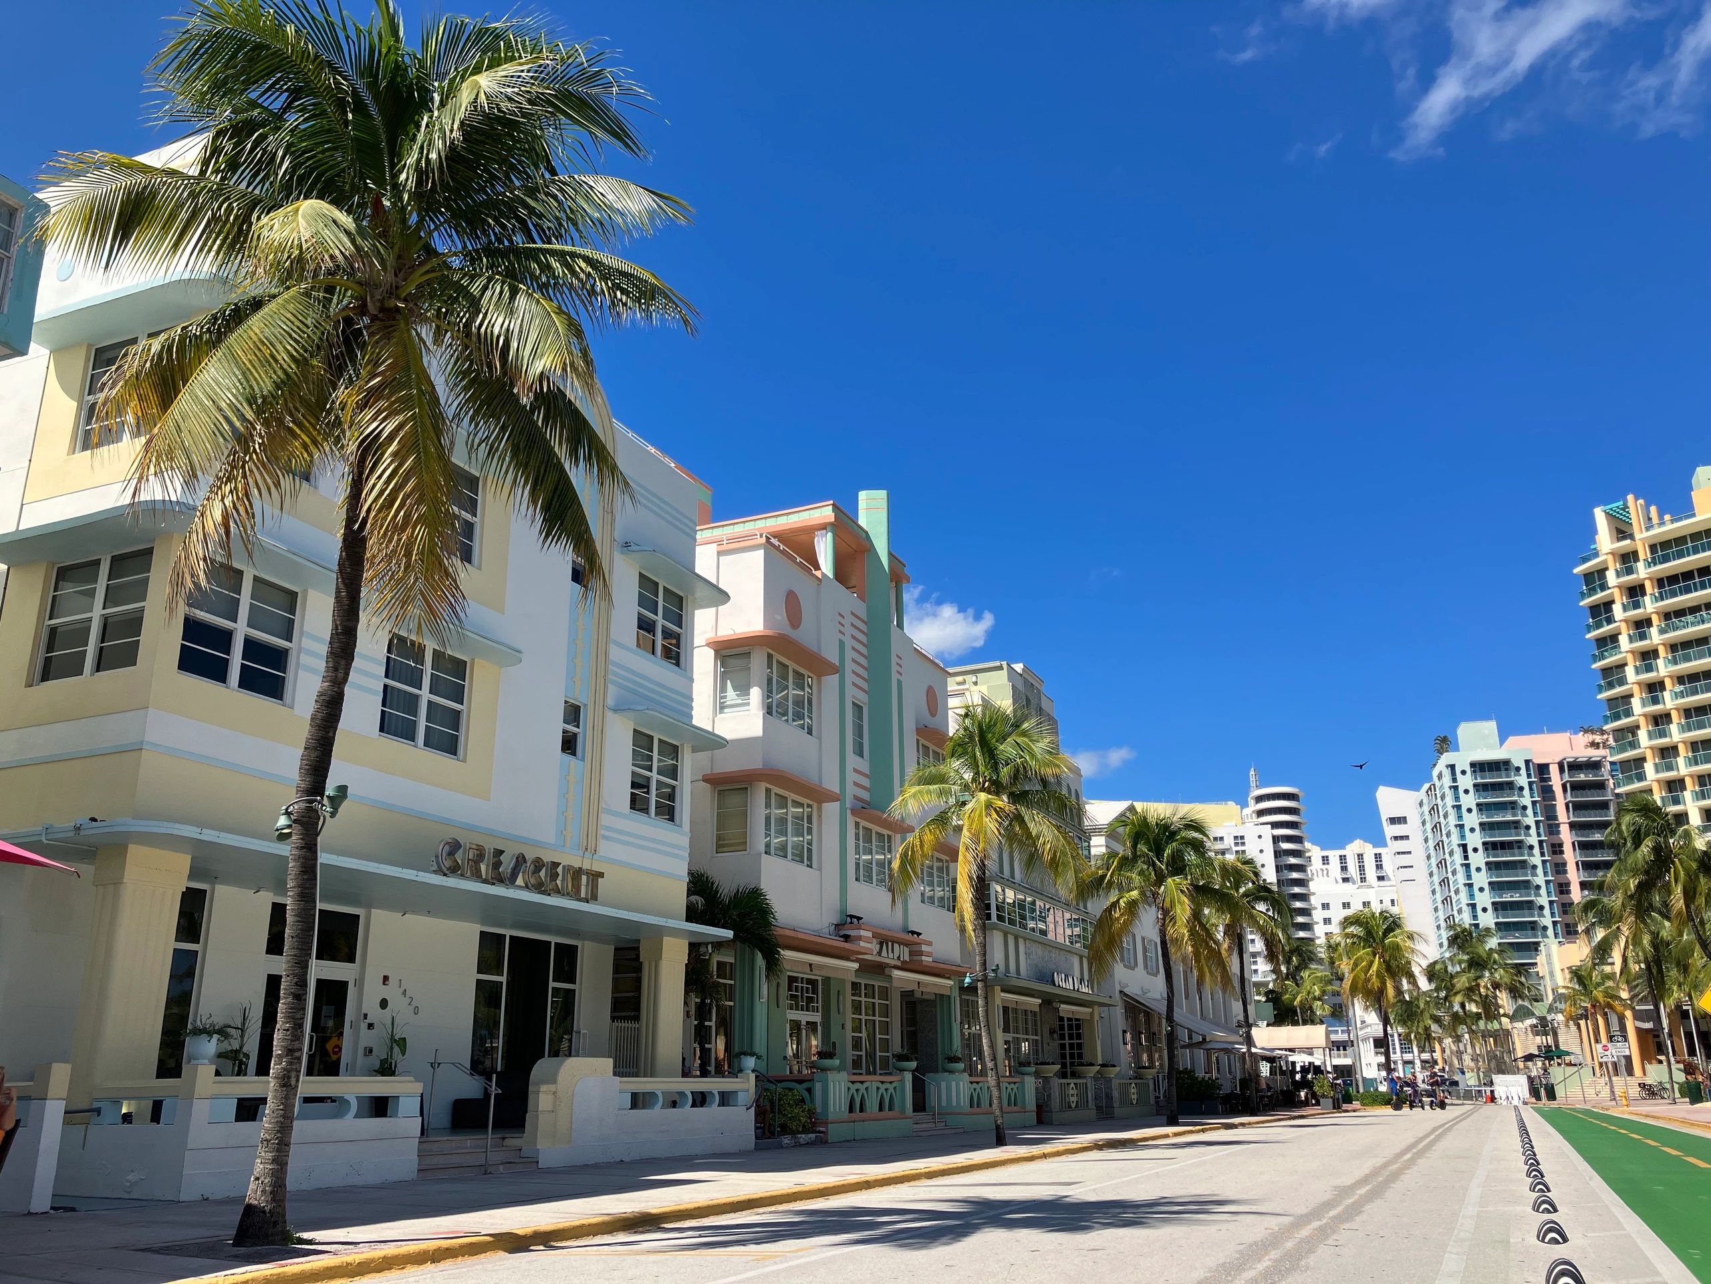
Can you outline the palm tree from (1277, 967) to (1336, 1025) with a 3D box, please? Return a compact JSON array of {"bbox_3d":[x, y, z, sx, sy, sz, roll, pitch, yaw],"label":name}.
[{"bbox_3d":[29.100,25.034,88.666,3.906,8.342,3.906,-9,-20,23],"label":"palm tree"}]

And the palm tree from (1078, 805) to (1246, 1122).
[{"bbox_3d":[8.184,8.375,36.291,4.581,8.123,4.581,-9,-20,23],"label":"palm tree"}]

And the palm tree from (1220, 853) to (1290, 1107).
[{"bbox_3d":[13.607,11.851,48.223,3.691,8.765,3.691,-9,-20,23],"label":"palm tree"}]

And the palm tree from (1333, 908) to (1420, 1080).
[{"bbox_3d":[27.284,18.592,71.157,4.716,9.808,4.716,-9,-20,23],"label":"palm tree"}]

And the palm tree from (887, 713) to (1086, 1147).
[{"bbox_3d":[2.408,4.828,24.666,3.685,7.814,3.685,-1,-18,0],"label":"palm tree"}]

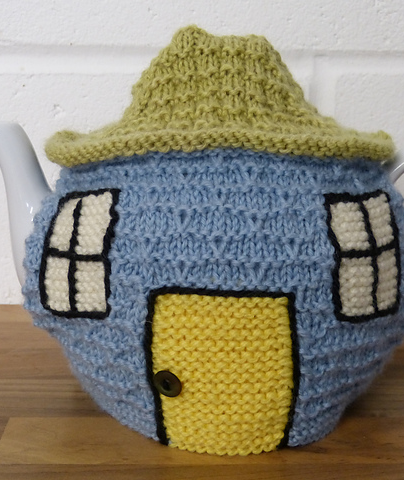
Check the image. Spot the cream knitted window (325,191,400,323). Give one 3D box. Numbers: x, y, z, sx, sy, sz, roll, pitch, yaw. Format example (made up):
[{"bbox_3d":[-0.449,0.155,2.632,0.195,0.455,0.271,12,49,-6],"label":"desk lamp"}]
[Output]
[{"bbox_3d":[0.065,0.005,0.338,0.043,0.052,0.015,-14,19,-43],"label":"cream knitted window"}]

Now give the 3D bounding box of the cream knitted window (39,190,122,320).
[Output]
[{"bbox_3d":[-0.049,0.004,0.341,0.015,0.052,0.044,-13,19,-42],"label":"cream knitted window"}]

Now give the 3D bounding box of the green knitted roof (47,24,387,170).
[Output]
[{"bbox_3d":[0.009,-0.062,0.376,0.156,0.060,0.150,0,14,0],"label":"green knitted roof"}]

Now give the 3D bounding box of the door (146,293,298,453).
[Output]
[{"bbox_3d":[0.008,0.053,0.334,0.055,0.080,0.033,0,14,0],"label":"door"}]

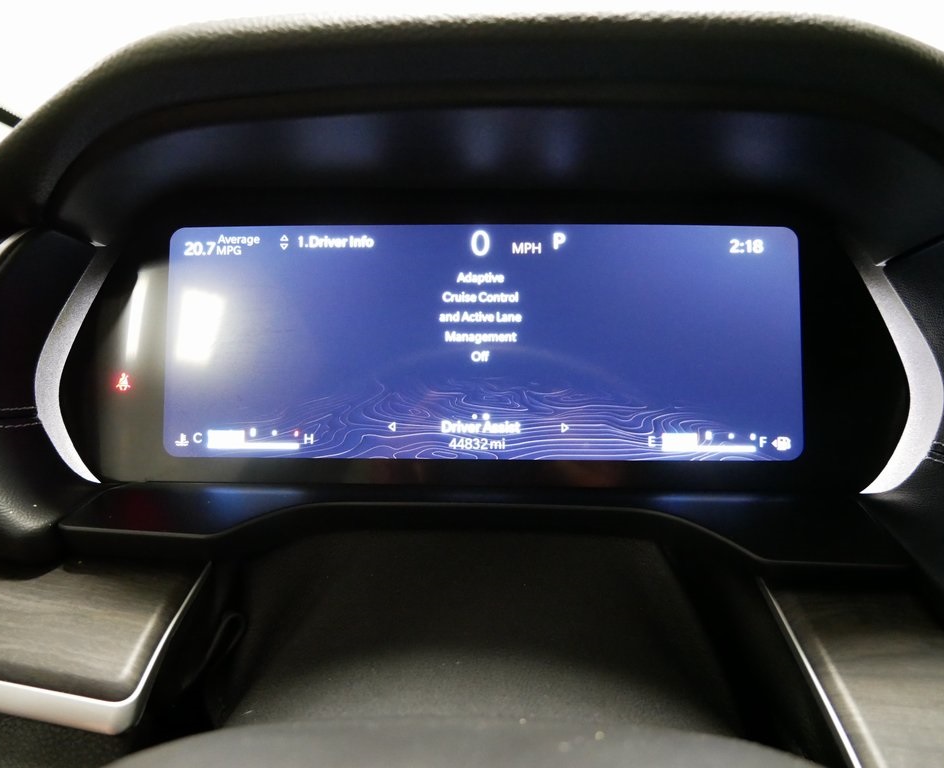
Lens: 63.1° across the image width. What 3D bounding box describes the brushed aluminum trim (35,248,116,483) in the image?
[{"bbox_3d":[-0.147,-0.007,0.286,0.030,0.088,0.022,0,-6,1],"label":"brushed aluminum trim"}]

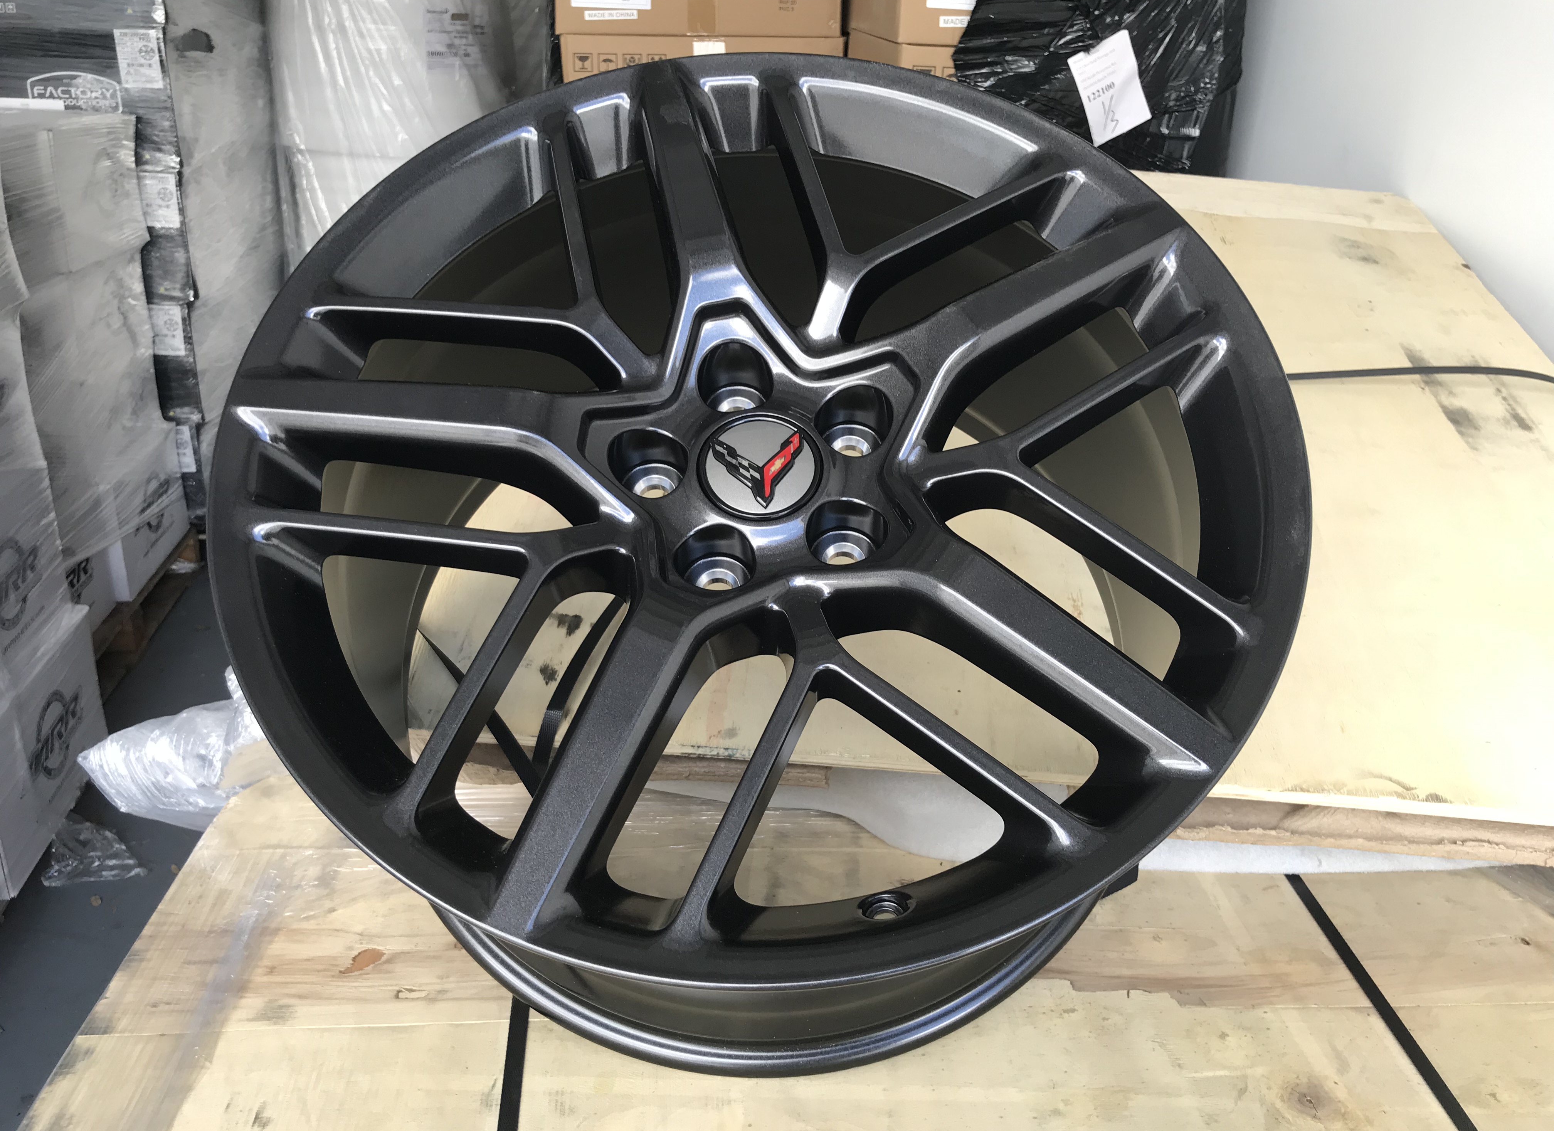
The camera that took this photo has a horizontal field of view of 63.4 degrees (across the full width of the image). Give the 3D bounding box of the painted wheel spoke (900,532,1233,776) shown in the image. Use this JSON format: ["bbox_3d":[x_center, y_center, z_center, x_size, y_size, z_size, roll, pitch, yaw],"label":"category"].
[{"bbox_3d":[0.134,0.044,0.592,0.162,0.030,0.038,37,68,18],"label":"painted wheel spoke"}]

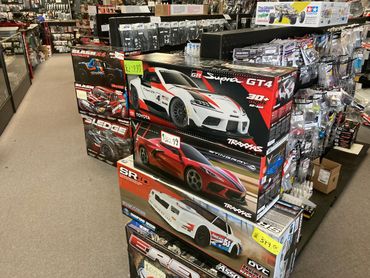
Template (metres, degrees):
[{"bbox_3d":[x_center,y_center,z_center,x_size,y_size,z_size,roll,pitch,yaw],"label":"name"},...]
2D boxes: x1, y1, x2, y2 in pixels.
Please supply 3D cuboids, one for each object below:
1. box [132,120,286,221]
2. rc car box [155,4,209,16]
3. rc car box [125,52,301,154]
[{"bbox_3d":[0.060,0.059,1.103,0.560,0.217,0.173,17,29,36],"label":"box"},{"bbox_3d":[-0.016,-1.272,2.973,0.151,0.098,0.591,20,31,41],"label":"rc car box"},{"bbox_3d":[0.060,-0.145,1.022,0.560,0.217,0.173,16,28,35],"label":"rc car box"}]

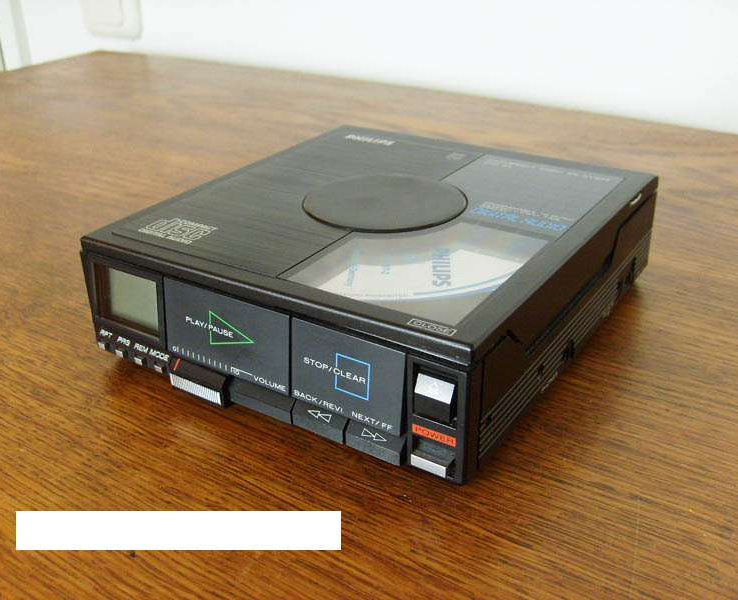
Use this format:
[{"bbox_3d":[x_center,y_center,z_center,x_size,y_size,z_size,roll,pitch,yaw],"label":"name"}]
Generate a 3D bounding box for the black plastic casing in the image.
[{"bbox_3d":[0.006,-0.014,0.259,0.127,0.036,0.132,15,32,31],"label":"black plastic casing"}]

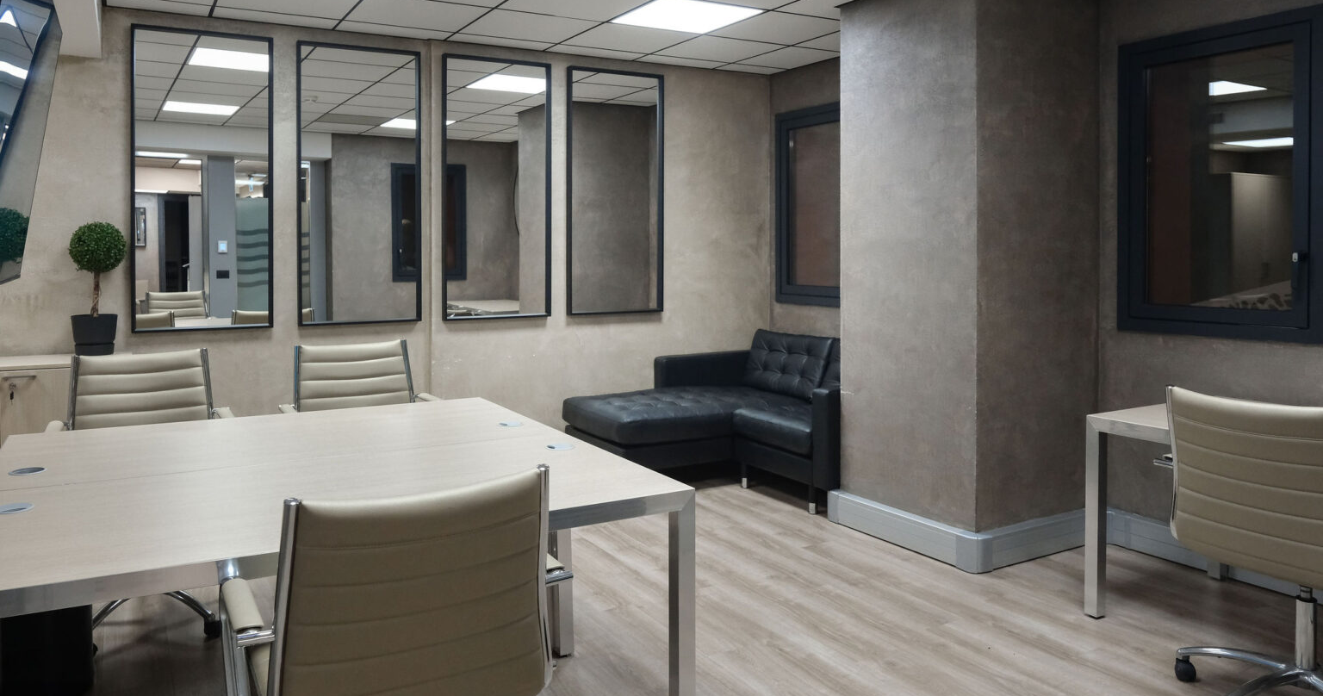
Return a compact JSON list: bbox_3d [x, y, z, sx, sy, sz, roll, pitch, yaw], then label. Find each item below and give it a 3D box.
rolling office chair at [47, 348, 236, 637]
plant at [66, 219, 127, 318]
[{"bbox_3d":[-1.775,0.500,3.070,0.600,0.940,0.610,-3,6,-31],"label":"rolling office chair"},{"bbox_3d":[-2.623,-0.370,4.100,0.235,0.435,0.235,-5,9,-29],"label":"plant"}]

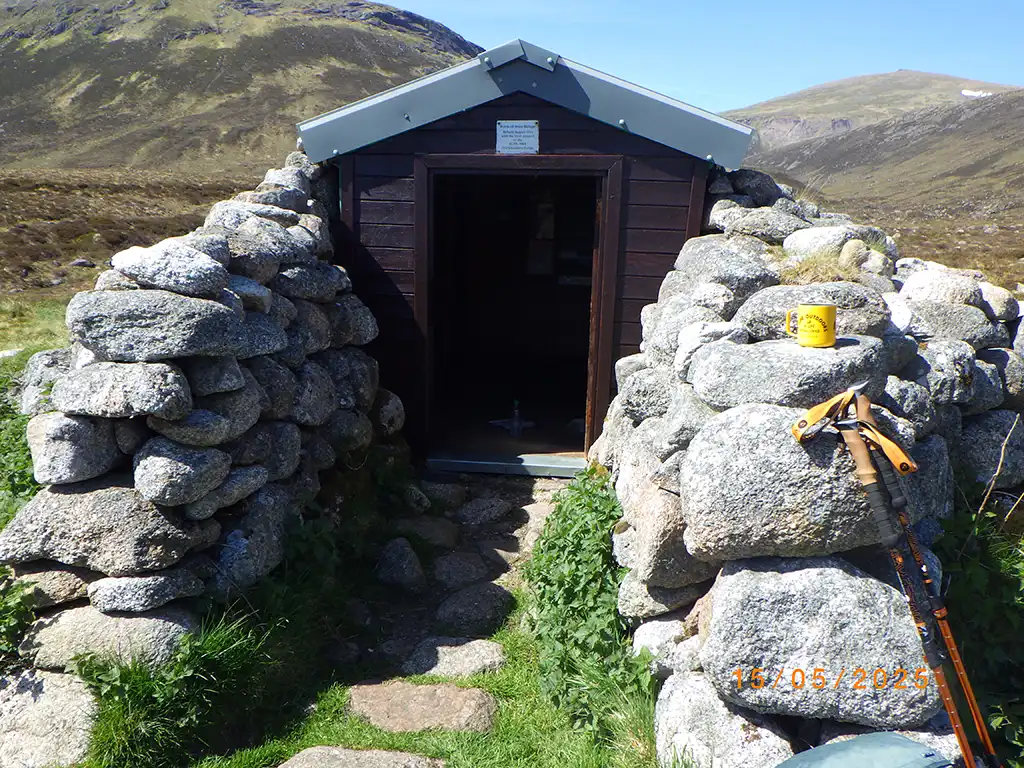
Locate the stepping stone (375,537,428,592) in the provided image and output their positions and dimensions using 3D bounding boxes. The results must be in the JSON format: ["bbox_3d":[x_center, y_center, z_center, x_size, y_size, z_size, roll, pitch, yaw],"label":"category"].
[{"bbox_3d":[-0.445,0.742,3.319,0.189,0.180,0.247,3,11,6],"label":"stepping stone"}]

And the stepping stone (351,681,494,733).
[{"bbox_3d":[-0.272,1.003,2.530,0.448,0.090,0.223,3,11,6],"label":"stepping stone"}]

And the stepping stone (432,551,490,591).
[{"bbox_3d":[-0.203,0.770,3.350,0.224,0.120,0.247,3,11,6],"label":"stepping stone"}]

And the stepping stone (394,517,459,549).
[{"bbox_3d":[-0.382,0.683,3.720,0.273,0.100,0.275,3,11,6],"label":"stepping stone"}]

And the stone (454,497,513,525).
[{"bbox_3d":[-0.136,0.630,3.987,0.269,0.100,0.298,3,11,6],"label":"stone"}]

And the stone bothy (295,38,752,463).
[{"bbox_3d":[0.171,-0.855,5.502,2.226,2.159,2.850,3,11,6],"label":"stone bothy"}]

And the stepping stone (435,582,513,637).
[{"bbox_3d":[-0.140,0.844,3.044,0.277,0.140,0.274,3,11,6],"label":"stepping stone"}]

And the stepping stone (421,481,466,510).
[{"bbox_3d":[-0.339,0.569,4.111,0.216,0.120,0.252,3,11,6],"label":"stepping stone"}]

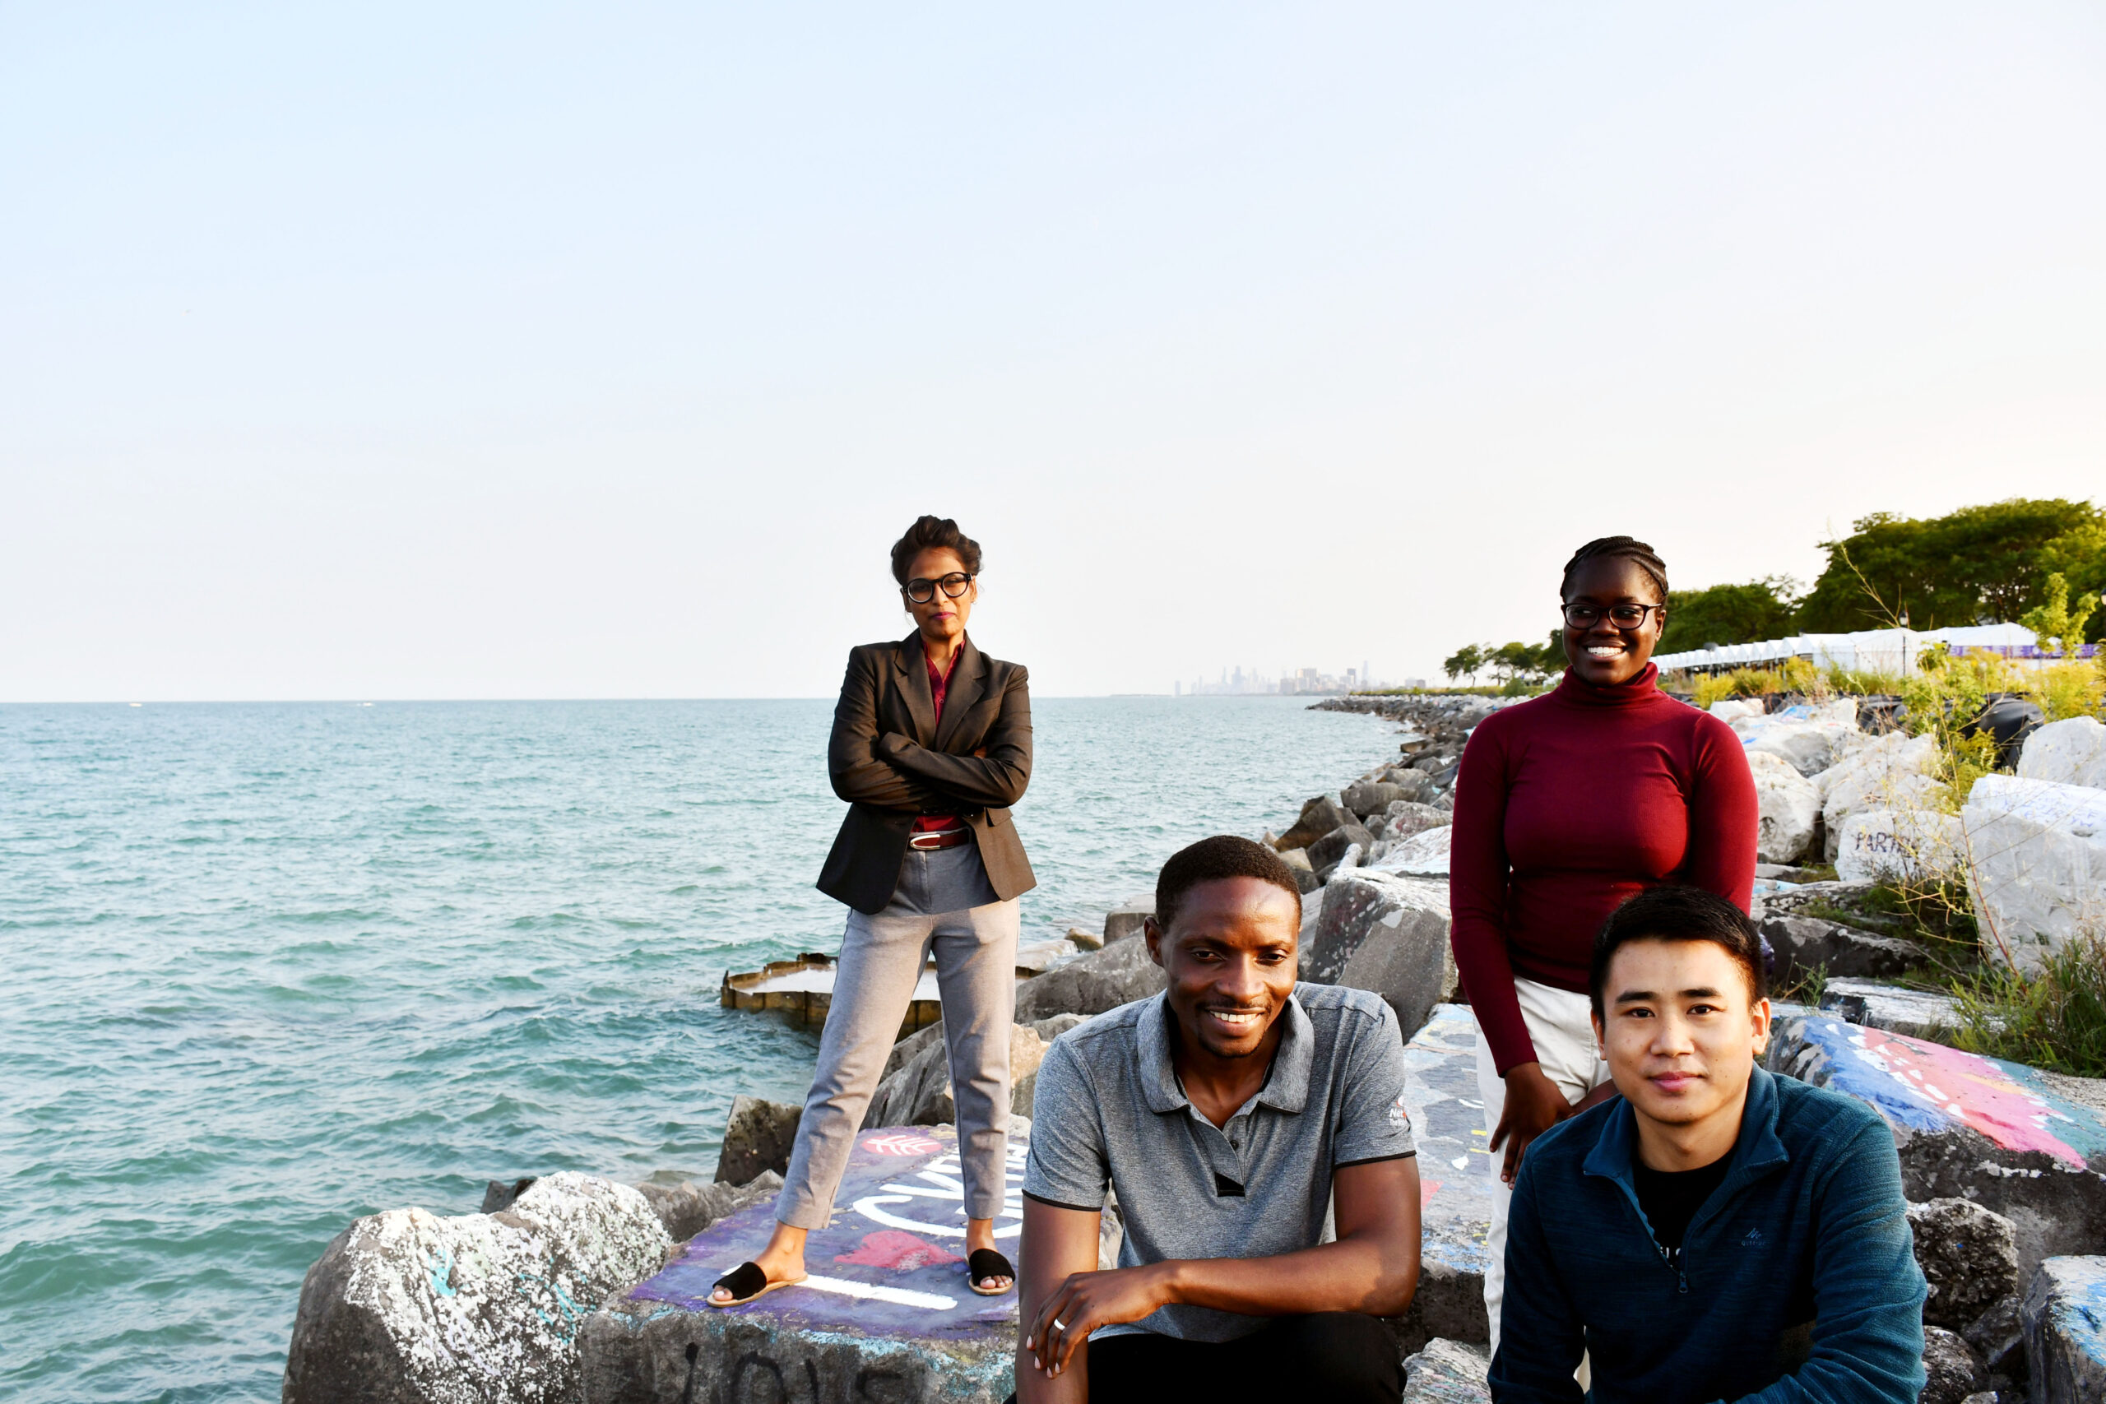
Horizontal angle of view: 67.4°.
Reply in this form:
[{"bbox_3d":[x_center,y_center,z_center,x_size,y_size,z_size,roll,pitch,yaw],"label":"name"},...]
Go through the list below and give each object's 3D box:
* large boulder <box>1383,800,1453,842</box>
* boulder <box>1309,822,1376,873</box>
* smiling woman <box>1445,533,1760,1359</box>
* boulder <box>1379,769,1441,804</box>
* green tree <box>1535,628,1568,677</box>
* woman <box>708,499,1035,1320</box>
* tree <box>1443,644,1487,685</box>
[{"bbox_3d":[4.191,1.396,18.000,0.900,0.600,0.800,0,0,14],"label":"large boulder"},{"bbox_3d":[3.181,1.612,17.300,0.780,0.600,0.750,0,0,14],"label":"boulder"},{"bbox_3d":[0.851,0.555,2.450,0.480,1.620,0.320,0,0,19],"label":"smiling woman"},{"bbox_3d":[5.500,1.339,24.500,1.100,0.700,0.950,0,0,14],"label":"boulder"},{"bbox_3d":[56.972,-5.192,175.000,6.500,6.000,6.000,0,0,0],"label":"green tree"},{"bbox_3d":[-0.360,0.400,3.250,0.640,1.600,0.420,0,0,-3],"label":"woman"},{"bbox_3d":[52.089,-4.684,200.000,5.800,5.700,5.500,0,0,0],"label":"tree"}]

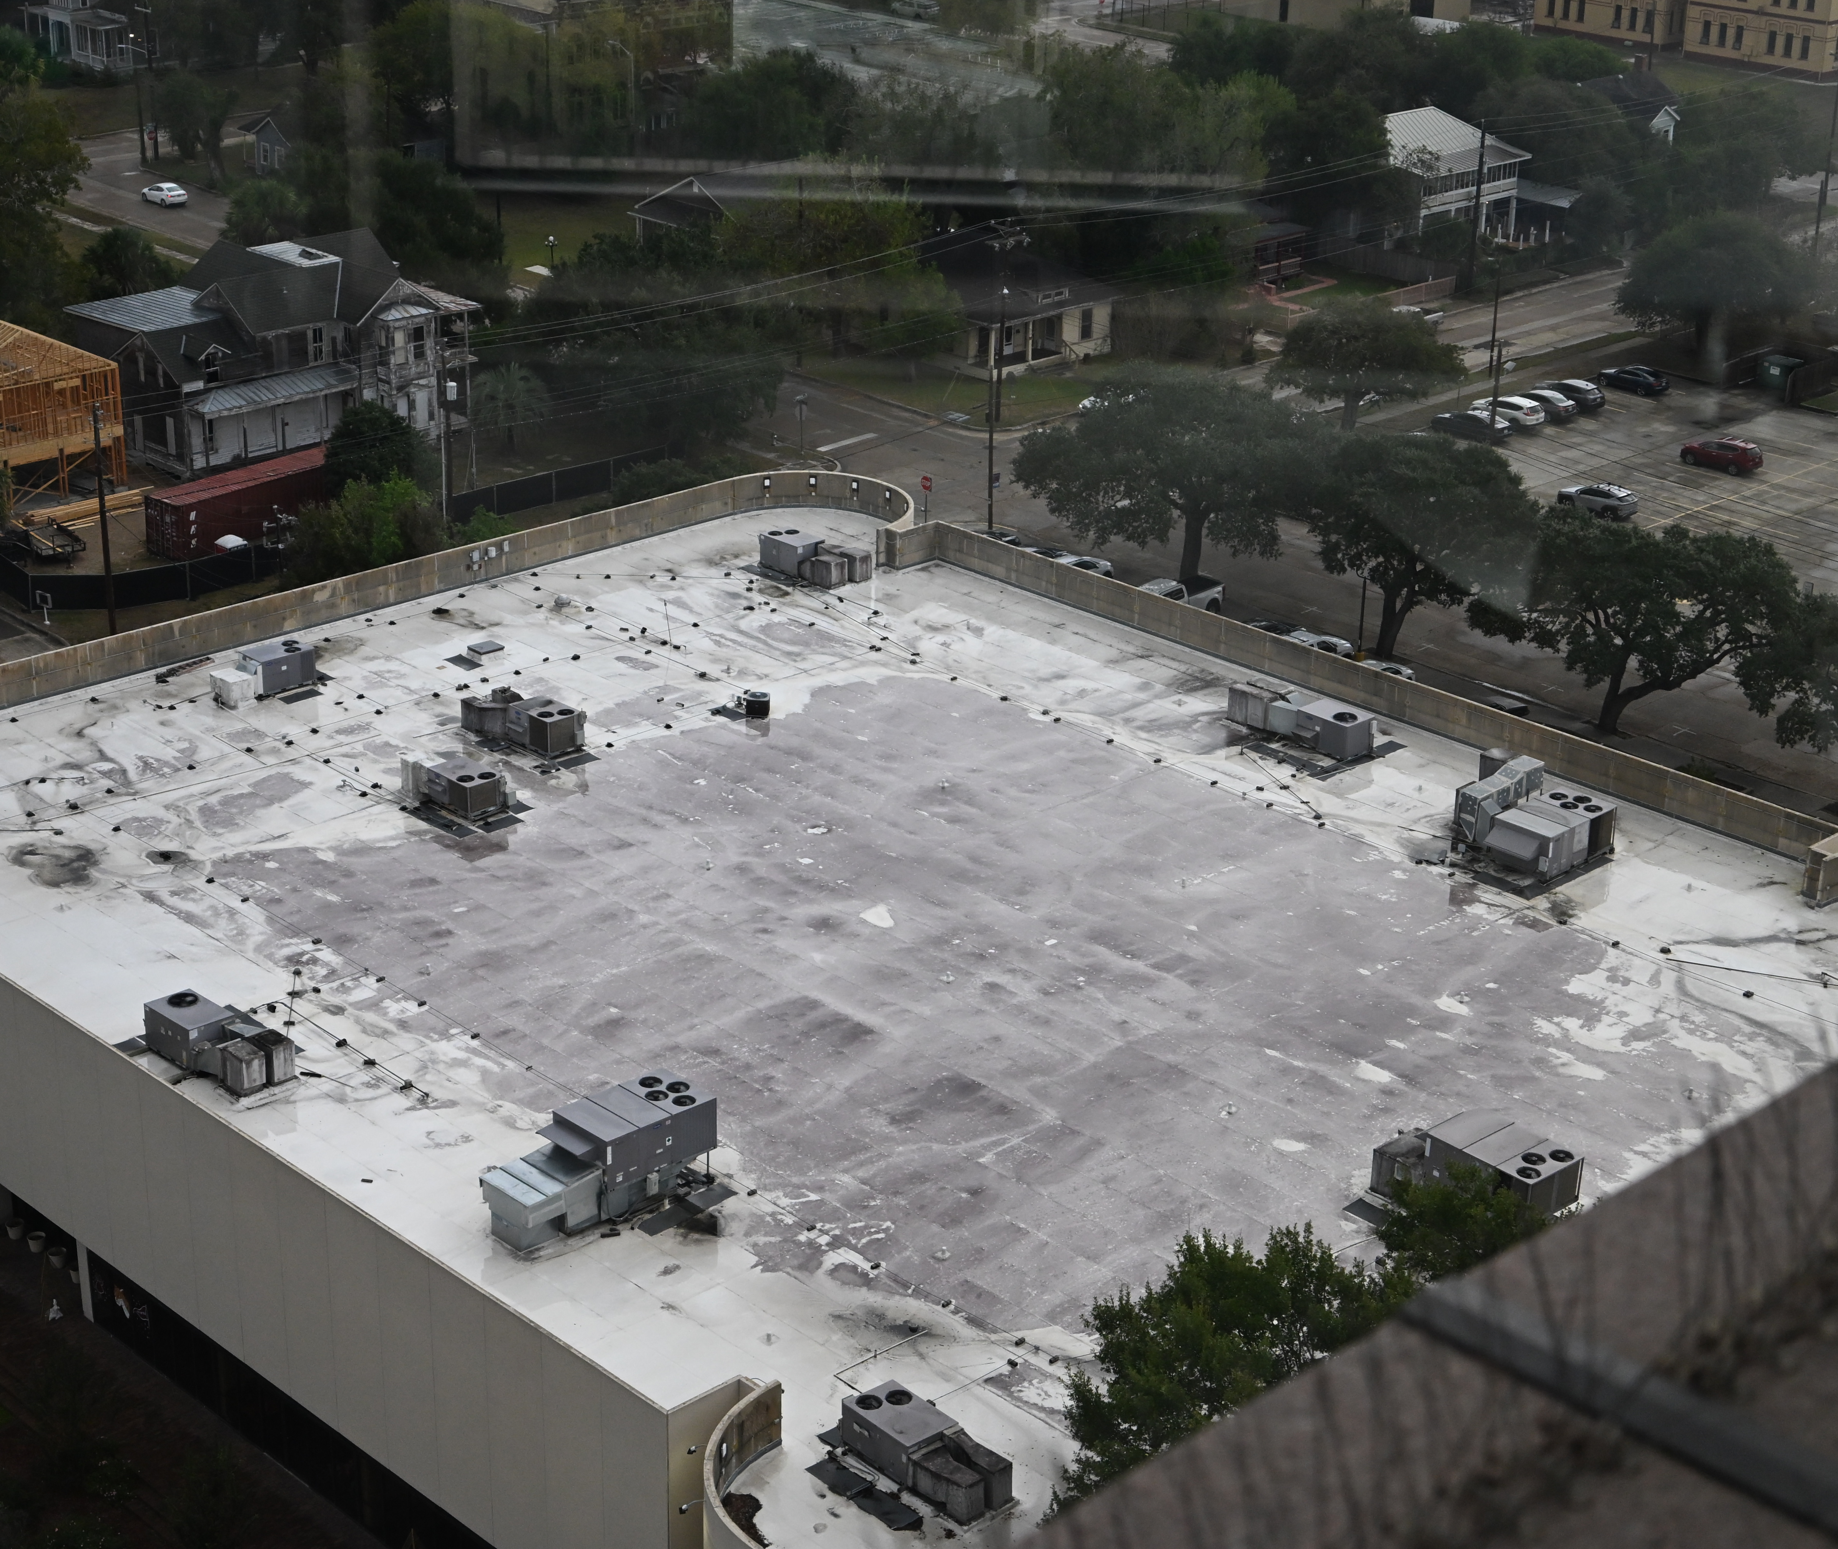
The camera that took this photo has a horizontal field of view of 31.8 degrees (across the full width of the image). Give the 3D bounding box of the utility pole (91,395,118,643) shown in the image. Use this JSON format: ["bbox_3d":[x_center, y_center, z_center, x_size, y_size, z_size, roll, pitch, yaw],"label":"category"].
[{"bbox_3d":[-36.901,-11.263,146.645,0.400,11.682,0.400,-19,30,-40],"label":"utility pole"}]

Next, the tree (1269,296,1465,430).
[{"bbox_3d":[24.984,-22.928,181.074,10.800,7.200,10.800,1,22,0],"label":"tree"}]

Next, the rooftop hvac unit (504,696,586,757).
[{"bbox_3d":[-12.916,-1.648,111.691,1.460,1.250,2.280,-19,30,-40],"label":"rooftop hvac unit"}]

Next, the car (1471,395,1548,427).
[{"bbox_3d":[34.050,-21.085,186.725,1.840,1.670,4.600,-19,30,-40],"label":"car"}]

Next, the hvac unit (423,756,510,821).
[{"bbox_3d":[-15.263,0.463,108.775,1.425,1.169,2.291,-19,30,-40],"label":"hvac unit"}]

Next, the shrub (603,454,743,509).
[{"bbox_3d":[-13.125,-16.039,174.540,6.600,1.800,2.500,-19,30,-40],"label":"shrub"}]

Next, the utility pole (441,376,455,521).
[{"bbox_3d":[-23.599,-16.728,161.252,0.400,9.200,0.400,1,22,0],"label":"utility pole"}]

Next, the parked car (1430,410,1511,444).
[{"bbox_3d":[31.595,-19.994,184.249,1.840,1.460,4.850,-19,30,-40],"label":"parked car"}]

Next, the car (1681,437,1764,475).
[{"bbox_3d":[44.888,-18.006,180.901,1.870,1.700,4.600,-19,30,-40],"label":"car"}]

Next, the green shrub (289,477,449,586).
[{"bbox_3d":[-27.689,-12.191,161.028,6.200,4.500,4.200,-19,30,-40],"label":"green shrub"}]

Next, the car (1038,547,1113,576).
[{"bbox_3d":[7.431,-9.780,158.438,4.750,1.450,1.830,-19,30,-40],"label":"car"}]

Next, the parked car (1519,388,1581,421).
[{"bbox_3d":[36.792,-22.134,192.030,1.830,1.460,4.700,-19,30,-40],"label":"parked car"}]

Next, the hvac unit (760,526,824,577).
[{"bbox_3d":[-5.182,-9.040,131.929,1.429,1.275,2.295,-19,30,-40],"label":"hvac unit"}]

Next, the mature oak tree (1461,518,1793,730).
[{"bbox_3d":[30.467,-6.211,138.153,13.600,9.200,13.600,1,22,0],"label":"mature oak tree"}]

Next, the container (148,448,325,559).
[{"bbox_3d":[-32.588,-13.584,160.280,2.440,2.800,12.190,19,28,36],"label":"container"}]

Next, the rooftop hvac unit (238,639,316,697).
[{"bbox_3d":[-23.091,-3.897,116.318,2.250,1.250,1.550,-19,30,-40],"label":"rooftop hvac unit"}]

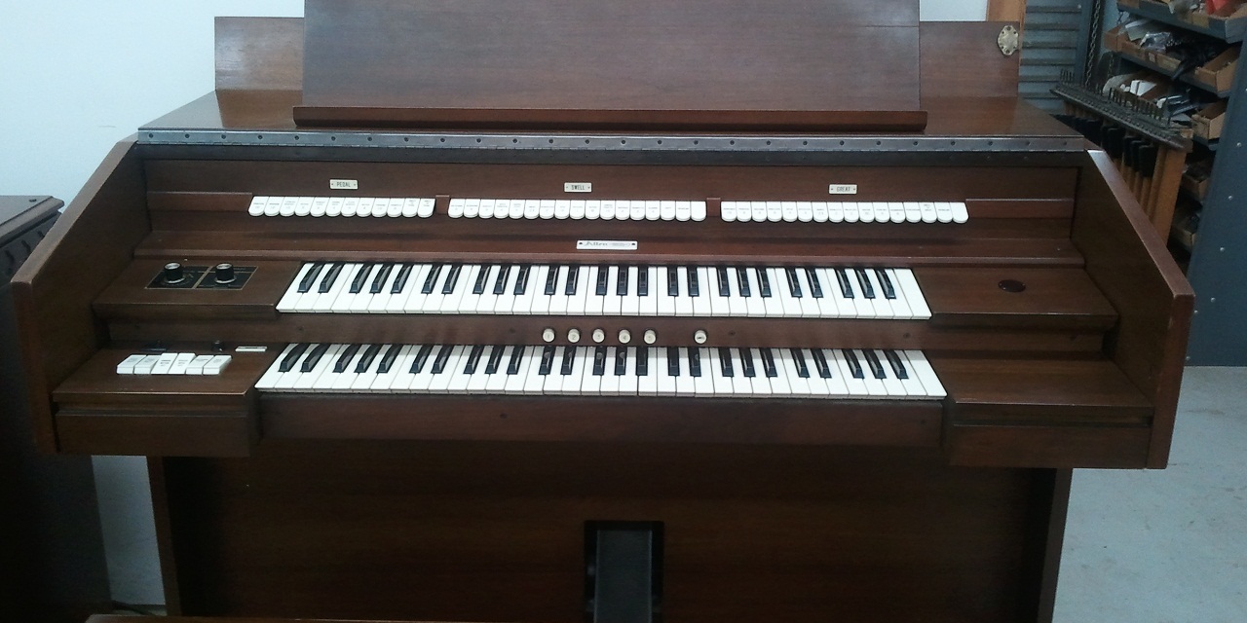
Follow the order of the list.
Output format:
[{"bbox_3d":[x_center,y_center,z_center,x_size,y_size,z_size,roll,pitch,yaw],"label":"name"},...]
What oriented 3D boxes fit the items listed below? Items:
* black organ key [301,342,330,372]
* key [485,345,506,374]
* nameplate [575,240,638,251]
[{"bbox_3d":[-0.403,0.056,1.599,0.014,0.012,0.095,1,19,1],"label":"black organ key"},{"bbox_3d":[-0.167,0.058,1.595,0.014,0.012,0.095,1,19,1],"label":"key"},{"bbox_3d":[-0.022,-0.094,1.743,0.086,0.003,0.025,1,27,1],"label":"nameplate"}]

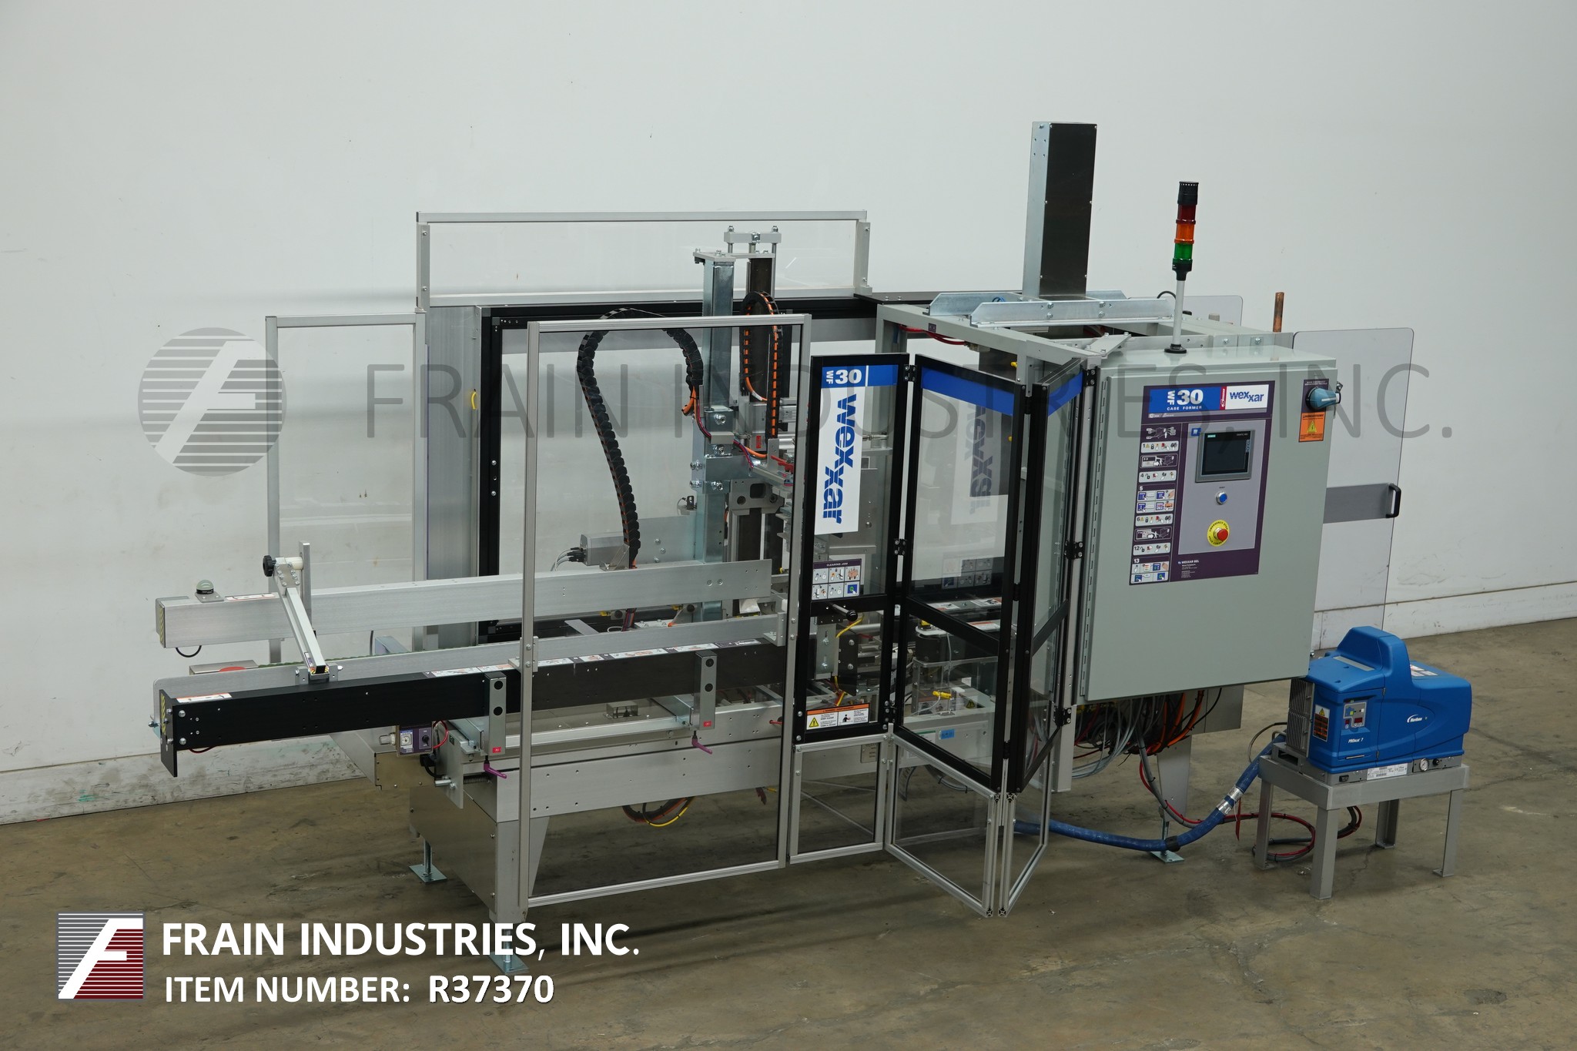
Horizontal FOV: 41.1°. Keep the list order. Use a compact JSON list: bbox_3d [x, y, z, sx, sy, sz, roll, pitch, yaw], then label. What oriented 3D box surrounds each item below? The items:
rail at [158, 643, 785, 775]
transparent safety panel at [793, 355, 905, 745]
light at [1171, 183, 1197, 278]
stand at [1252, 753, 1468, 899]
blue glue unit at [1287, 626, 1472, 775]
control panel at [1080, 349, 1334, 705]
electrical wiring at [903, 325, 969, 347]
[{"bbox_3d":[-0.744,0.468,5.801,1.900,0.190,0.160,-4,14,-27],"label":"rail"},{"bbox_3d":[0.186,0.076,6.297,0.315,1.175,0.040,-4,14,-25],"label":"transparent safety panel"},{"bbox_3d":[1.251,-0.927,6.626,0.060,0.305,0.060,2,13,0],"label":"light"},{"bbox_3d":[1.942,0.988,7.162,0.610,0.386,0.350,-4,14,-27],"label":"stand"},{"bbox_3d":[1.970,0.561,7.063,0.600,0.475,0.300,-4,14,-27],"label":"blue glue unit"},{"bbox_3d":[1.267,-0.016,6.765,0.914,1.058,0.330,-4,14,-27],"label":"control panel"},{"bbox_3d":[0.495,-0.643,7.104,0.045,0.045,0.420,-4,14,-27],"label":"electrical wiring"}]

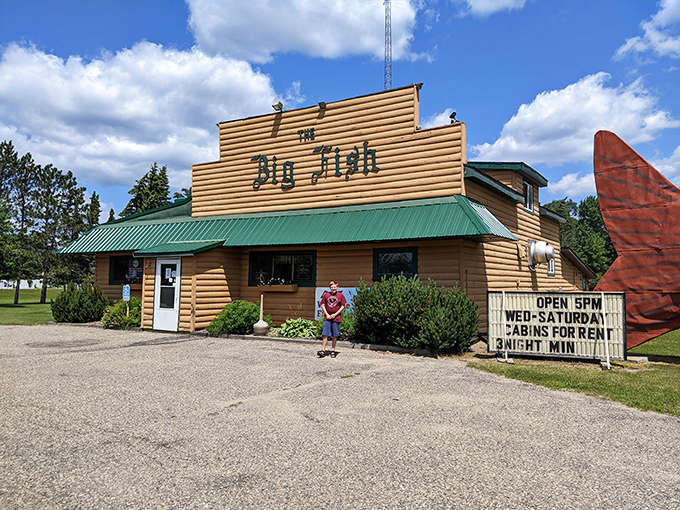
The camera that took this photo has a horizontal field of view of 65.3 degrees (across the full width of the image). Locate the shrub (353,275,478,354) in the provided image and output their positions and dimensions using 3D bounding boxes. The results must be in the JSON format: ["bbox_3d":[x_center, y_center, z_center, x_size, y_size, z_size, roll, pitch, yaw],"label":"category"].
[{"bbox_3d":[1.631,1.154,11.252,2.700,1.500,2.300,-2,-4,30],"label":"shrub"}]

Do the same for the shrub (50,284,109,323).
[{"bbox_3d":[-9.697,1.752,19.682,2.050,1.320,1.950,-2,-4,30],"label":"shrub"}]

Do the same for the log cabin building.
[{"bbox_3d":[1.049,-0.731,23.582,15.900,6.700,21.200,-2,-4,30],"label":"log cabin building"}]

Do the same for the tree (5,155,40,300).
[{"bbox_3d":[-22.977,-1.969,38.682,2.700,11.000,2.700,-2,-4,30],"label":"tree"}]

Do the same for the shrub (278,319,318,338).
[{"bbox_3d":[-1.030,1.778,13.119,0.970,0.480,0.900,0,-3,0],"label":"shrub"}]

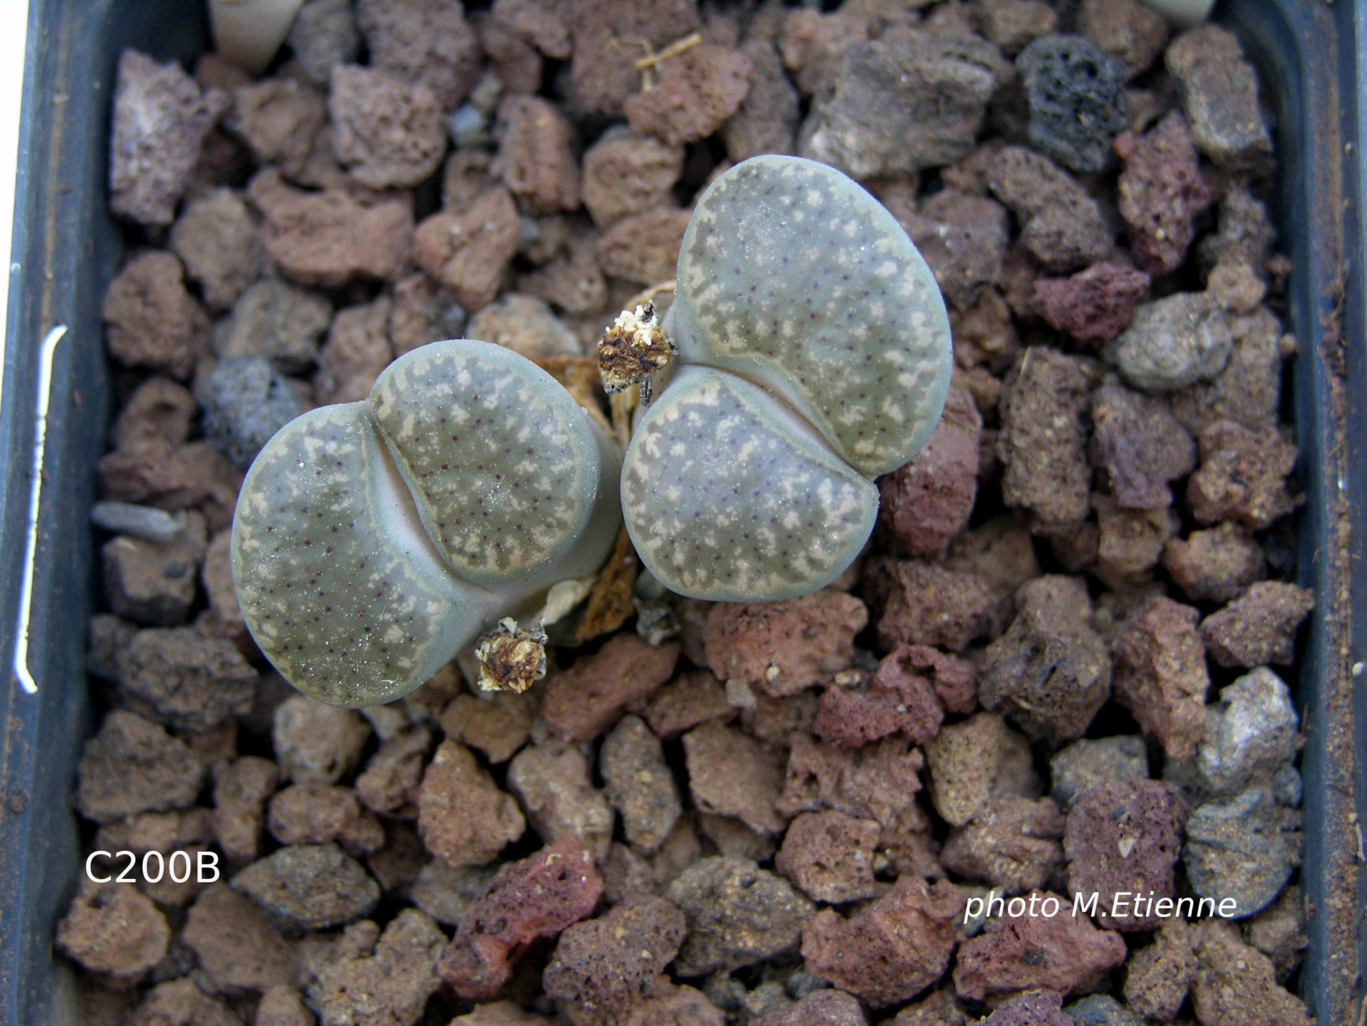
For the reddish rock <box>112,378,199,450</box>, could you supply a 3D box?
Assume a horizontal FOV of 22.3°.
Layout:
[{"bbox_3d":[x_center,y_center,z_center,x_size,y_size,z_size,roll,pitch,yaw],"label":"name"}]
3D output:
[{"bbox_3d":[-0.029,-0.005,0.188,0.004,0.004,0.005,28,74,8],"label":"reddish rock"}]

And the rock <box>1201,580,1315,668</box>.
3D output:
[{"bbox_3d":[0.033,0.006,0.197,0.007,0.005,0.005,-14,74,-2],"label":"rock"}]

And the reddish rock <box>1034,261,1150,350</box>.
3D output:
[{"bbox_3d":[0.022,-0.011,0.188,0.006,0.004,0.004,-12,75,0],"label":"reddish rock"}]

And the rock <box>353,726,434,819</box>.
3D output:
[{"bbox_3d":[-0.015,0.013,0.181,0.003,0.003,0.005,35,75,10],"label":"rock"}]

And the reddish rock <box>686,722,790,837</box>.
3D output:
[{"bbox_3d":[0.003,0.015,0.195,0.006,0.005,0.006,-11,73,-3],"label":"reddish rock"}]

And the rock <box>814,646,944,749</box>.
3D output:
[{"bbox_3d":[0.012,0.011,0.210,0.008,0.005,0.006,-6,78,-1],"label":"rock"}]

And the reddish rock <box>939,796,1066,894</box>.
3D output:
[{"bbox_3d":[0.020,0.020,0.208,0.006,0.005,0.006,37,80,7],"label":"reddish rock"}]

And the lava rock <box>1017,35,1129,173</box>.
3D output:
[{"bbox_3d":[0.024,-0.026,0.218,0.007,0.006,0.008,18,78,4],"label":"lava rock"}]

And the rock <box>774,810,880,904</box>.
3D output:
[{"bbox_3d":[0.009,0.022,0.218,0.006,0.004,0.006,2,73,1],"label":"rock"}]

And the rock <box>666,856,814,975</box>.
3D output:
[{"bbox_3d":[0.003,0.022,0.193,0.008,0.005,0.006,14,73,4],"label":"rock"}]

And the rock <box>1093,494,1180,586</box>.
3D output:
[{"bbox_3d":[0.024,0.001,0.187,0.004,0.004,0.005,-9,72,-4],"label":"rock"}]

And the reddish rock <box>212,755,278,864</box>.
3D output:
[{"bbox_3d":[-0.027,0.018,0.208,0.004,0.004,0.006,12,78,3],"label":"reddish rock"}]

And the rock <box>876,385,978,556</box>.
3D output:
[{"bbox_3d":[0.014,-0.003,0.201,0.005,0.005,0.010,14,75,6],"label":"rock"}]

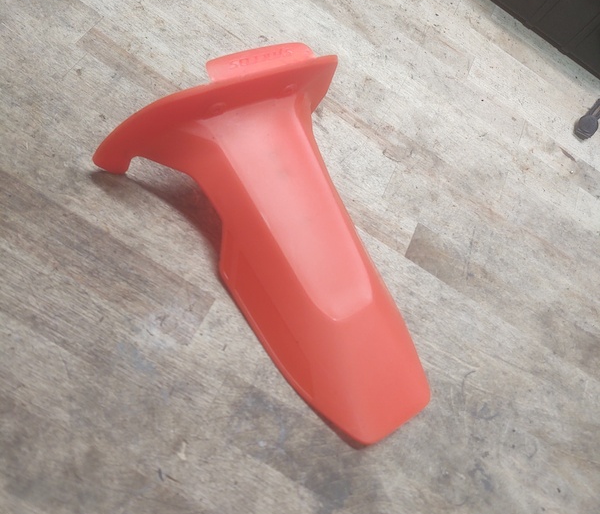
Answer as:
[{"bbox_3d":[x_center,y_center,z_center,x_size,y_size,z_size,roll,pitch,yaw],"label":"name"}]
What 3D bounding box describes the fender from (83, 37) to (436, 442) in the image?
[{"bbox_3d":[0.019,-0.011,0.433,0.206,0.100,0.268,-24,76,-33],"label":"fender"}]

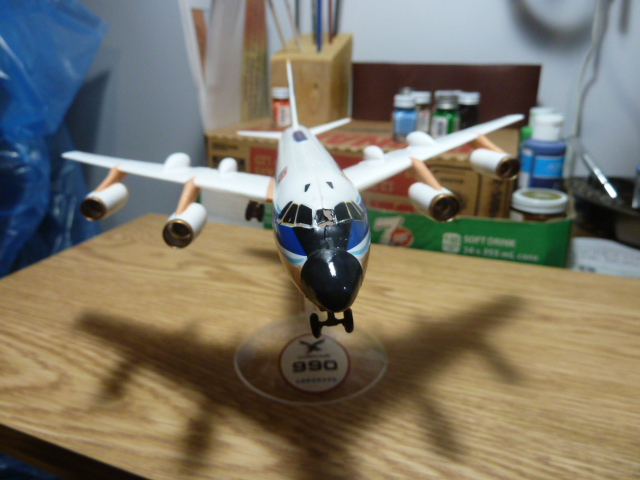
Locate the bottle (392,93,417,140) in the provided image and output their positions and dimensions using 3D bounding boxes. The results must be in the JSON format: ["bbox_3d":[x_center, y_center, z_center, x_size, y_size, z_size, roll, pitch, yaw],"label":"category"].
[{"bbox_3d":[0.083,-0.119,0.452,0.023,0.046,0.023,3,22,10],"label":"bottle"}]

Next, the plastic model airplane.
[{"bbox_3d":[-0.010,-0.053,0.219,0.275,0.091,0.319,-6,15,-3],"label":"plastic model airplane"}]

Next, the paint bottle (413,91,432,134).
[{"bbox_3d":[0.104,-0.128,0.475,0.023,0.046,0.023,3,22,12],"label":"paint bottle"}]

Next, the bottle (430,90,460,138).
[{"bbox_3d":[0.125,-0.121,0.458,0.023,0.046,0.023,-19,27,-36],"label":"bottle"}]

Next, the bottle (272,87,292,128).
[{"bbox_3d":[-0.043,-0.151,0.528,0.023,0.046,0.023,-1,22,1],"label":"bottle"}]

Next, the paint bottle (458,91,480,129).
[{"bbox_3d":[0.150,-0.125,0.463,0.023,0.046,0.023,5,23,17],"label":"paint bottle"}]

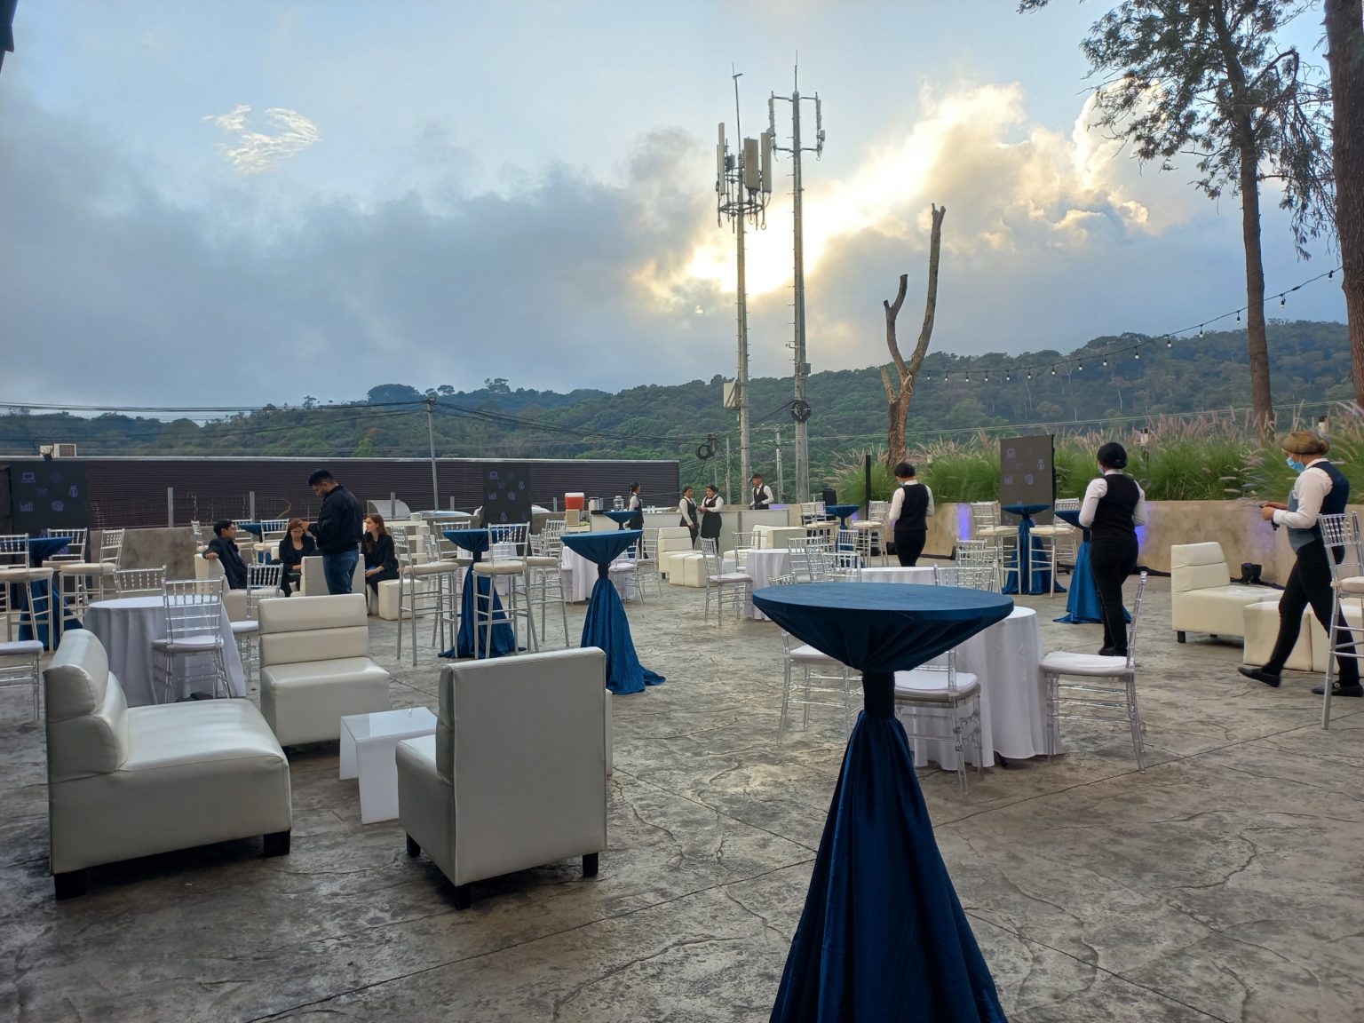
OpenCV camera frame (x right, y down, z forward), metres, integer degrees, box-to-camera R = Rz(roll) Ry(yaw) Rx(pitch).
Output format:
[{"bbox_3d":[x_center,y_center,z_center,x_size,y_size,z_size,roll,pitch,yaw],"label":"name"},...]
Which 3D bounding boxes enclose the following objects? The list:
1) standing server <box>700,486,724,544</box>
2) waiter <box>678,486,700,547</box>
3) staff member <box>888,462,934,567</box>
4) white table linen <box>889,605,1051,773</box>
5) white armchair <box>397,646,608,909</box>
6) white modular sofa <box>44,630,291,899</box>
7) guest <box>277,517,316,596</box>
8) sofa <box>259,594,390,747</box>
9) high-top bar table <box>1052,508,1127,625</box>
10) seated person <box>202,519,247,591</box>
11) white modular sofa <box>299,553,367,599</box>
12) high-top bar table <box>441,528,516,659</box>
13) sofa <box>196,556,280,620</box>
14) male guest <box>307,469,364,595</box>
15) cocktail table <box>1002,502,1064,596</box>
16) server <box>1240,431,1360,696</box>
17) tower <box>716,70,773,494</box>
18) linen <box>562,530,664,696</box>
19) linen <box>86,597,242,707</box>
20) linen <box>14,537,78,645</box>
[{"bbox_3d":[0.615,0.210,20.306,0.500,1.570,0.420,-1,1,40],"label":"standing server"},{"bbox_3d":[0.143,0.222,20.306,0.360,1.570,0.480,-1,1,41],"label":"waiter"},{"bbox_3d":[2.608,0.271,11.188,0.480,1.660,0.370,-2,1,-6],"label":"staff member"},{"bbox_3d":[1.442,0.860,4.965,0.900,0.710,0.900,-1,1,0],"label":"white table linen"},{"bbox_3d":[-0.690,0.904,3.690,0.575,0.810,0.690,-2,1,-31],"label":"white armchair"},{"bbox_3d":[-2.131,0.926,4.081,0.771,0.787,1.230,-2,1,-30],"label":"white modular sofa"},{"bbox_3d":[-4.589,0.691,11.800,0.500,1.170,0.750,-2,1,-27],"label":"guest"},{"bbox_3d":[-2.043,0.914,5.600,0.580,0.810,0.690,-2,1,-28],"label":"sofa"},{"bbox_3d":[4.006,0.544,9.642,0.710,1.080,0.690,-1,1,22],"label":"high-top bar table"},{"bbox_3d":[-5.014,0.691,11.210,0.800,1.180,0.550,-2,1,-29],"label":"seated person"},{"bbox_3d":[-3.835,0.869,10.652,0.620,0.800,0.750,-2,1,-34],"label":"white modular sofa"},{"bbox_3d":[-1.823,0.723,8.842,0.700,1.080,0.690,-2,1,-12],"label":"high-top bar table"},{"bbox_3d":[-4.969,0.886,11.113,0.790,0.790,0.750,-2,1,-36],"label":"sofa"},{"bbox_3d":[-3.560,0.411,10.106,0.500,1.700,0.500,-1,1,13],"label":"male guest"},{"bbox_3d":[4.592,0.487,13.000,0.760,1.080,0.740,-1,1,19],"label":"cocktail table"},{"bbox_3d":[3.886,0.324,6.177,0.750,1.620,0.500,-1,1,40],"label":"server"},{"bbox_3d":[2.116,-6.705,33.000,1.950,16.200,1.900,-1,1,0],"label":"tower"},{"bbox_3d":[-0.513,0.712,7.092,0.700,1.080,0.680,-2,1,-5],"label":"linen"},{"bbox_3d":[-3.509,0.956,6.600,1.080,0.730,1.080,-2,1,-28],"label":"linen"},{"bbox_3d":[-6.005,0.802,9.211,0.740,1.070,0.740,-1,1,0],"label":"linen"}]

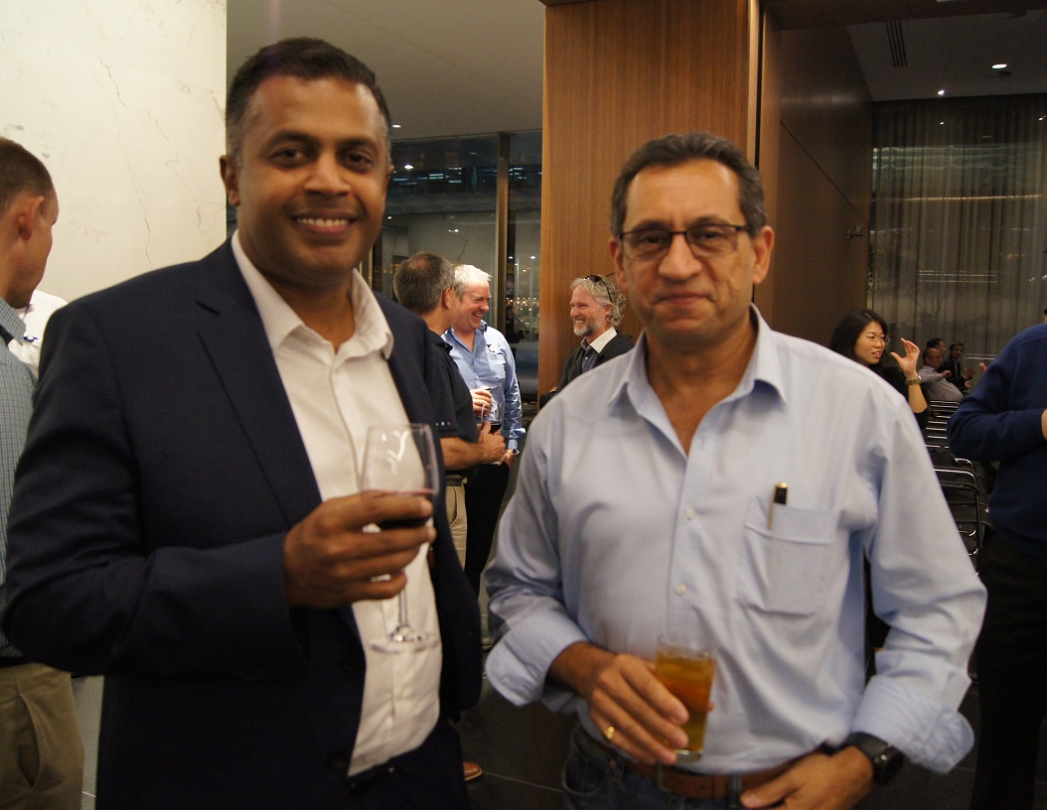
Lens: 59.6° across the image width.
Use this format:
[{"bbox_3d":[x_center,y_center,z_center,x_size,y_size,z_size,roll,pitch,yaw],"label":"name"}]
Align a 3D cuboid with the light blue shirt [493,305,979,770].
[{"bbox_3d":[0.260,0.156,1.160,0.580,0.570,0.330,3,6,19],"label":"light blue shirt"}]

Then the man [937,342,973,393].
[{"bbox_3d":[4.963,-0.059,10.334,0.580,1.270,0.800,-4,8,-38],"label":"man"}]

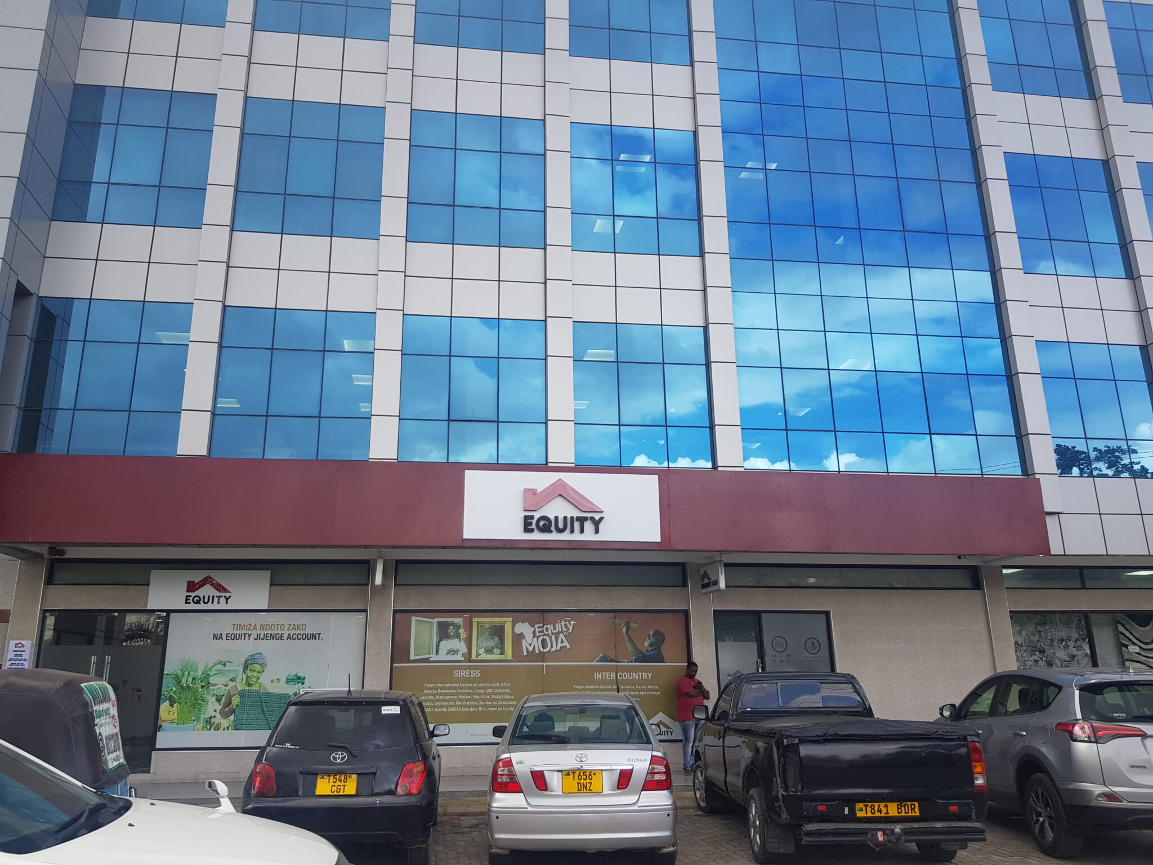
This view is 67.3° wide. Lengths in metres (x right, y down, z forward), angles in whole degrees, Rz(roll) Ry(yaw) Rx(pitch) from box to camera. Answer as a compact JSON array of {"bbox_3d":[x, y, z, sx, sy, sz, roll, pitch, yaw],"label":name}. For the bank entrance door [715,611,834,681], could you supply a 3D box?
[{"bbox_3d":[3.398,4.259,14.663,2.113,2.437,0.120,1,-16,-8],"label":"bank entrance door"}]

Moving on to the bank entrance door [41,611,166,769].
[{"bbox_3d":[-6.940,3.744,12.542,1.742,2.258,0.100,1,-16,-8],"label":"bank entrance door"}]

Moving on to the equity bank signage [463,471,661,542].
[{"bbox_3d":[-0.189,1.049,12.196,2.762,0.963,0.120,1,-16,-8],"label":"equity bank signage"}]

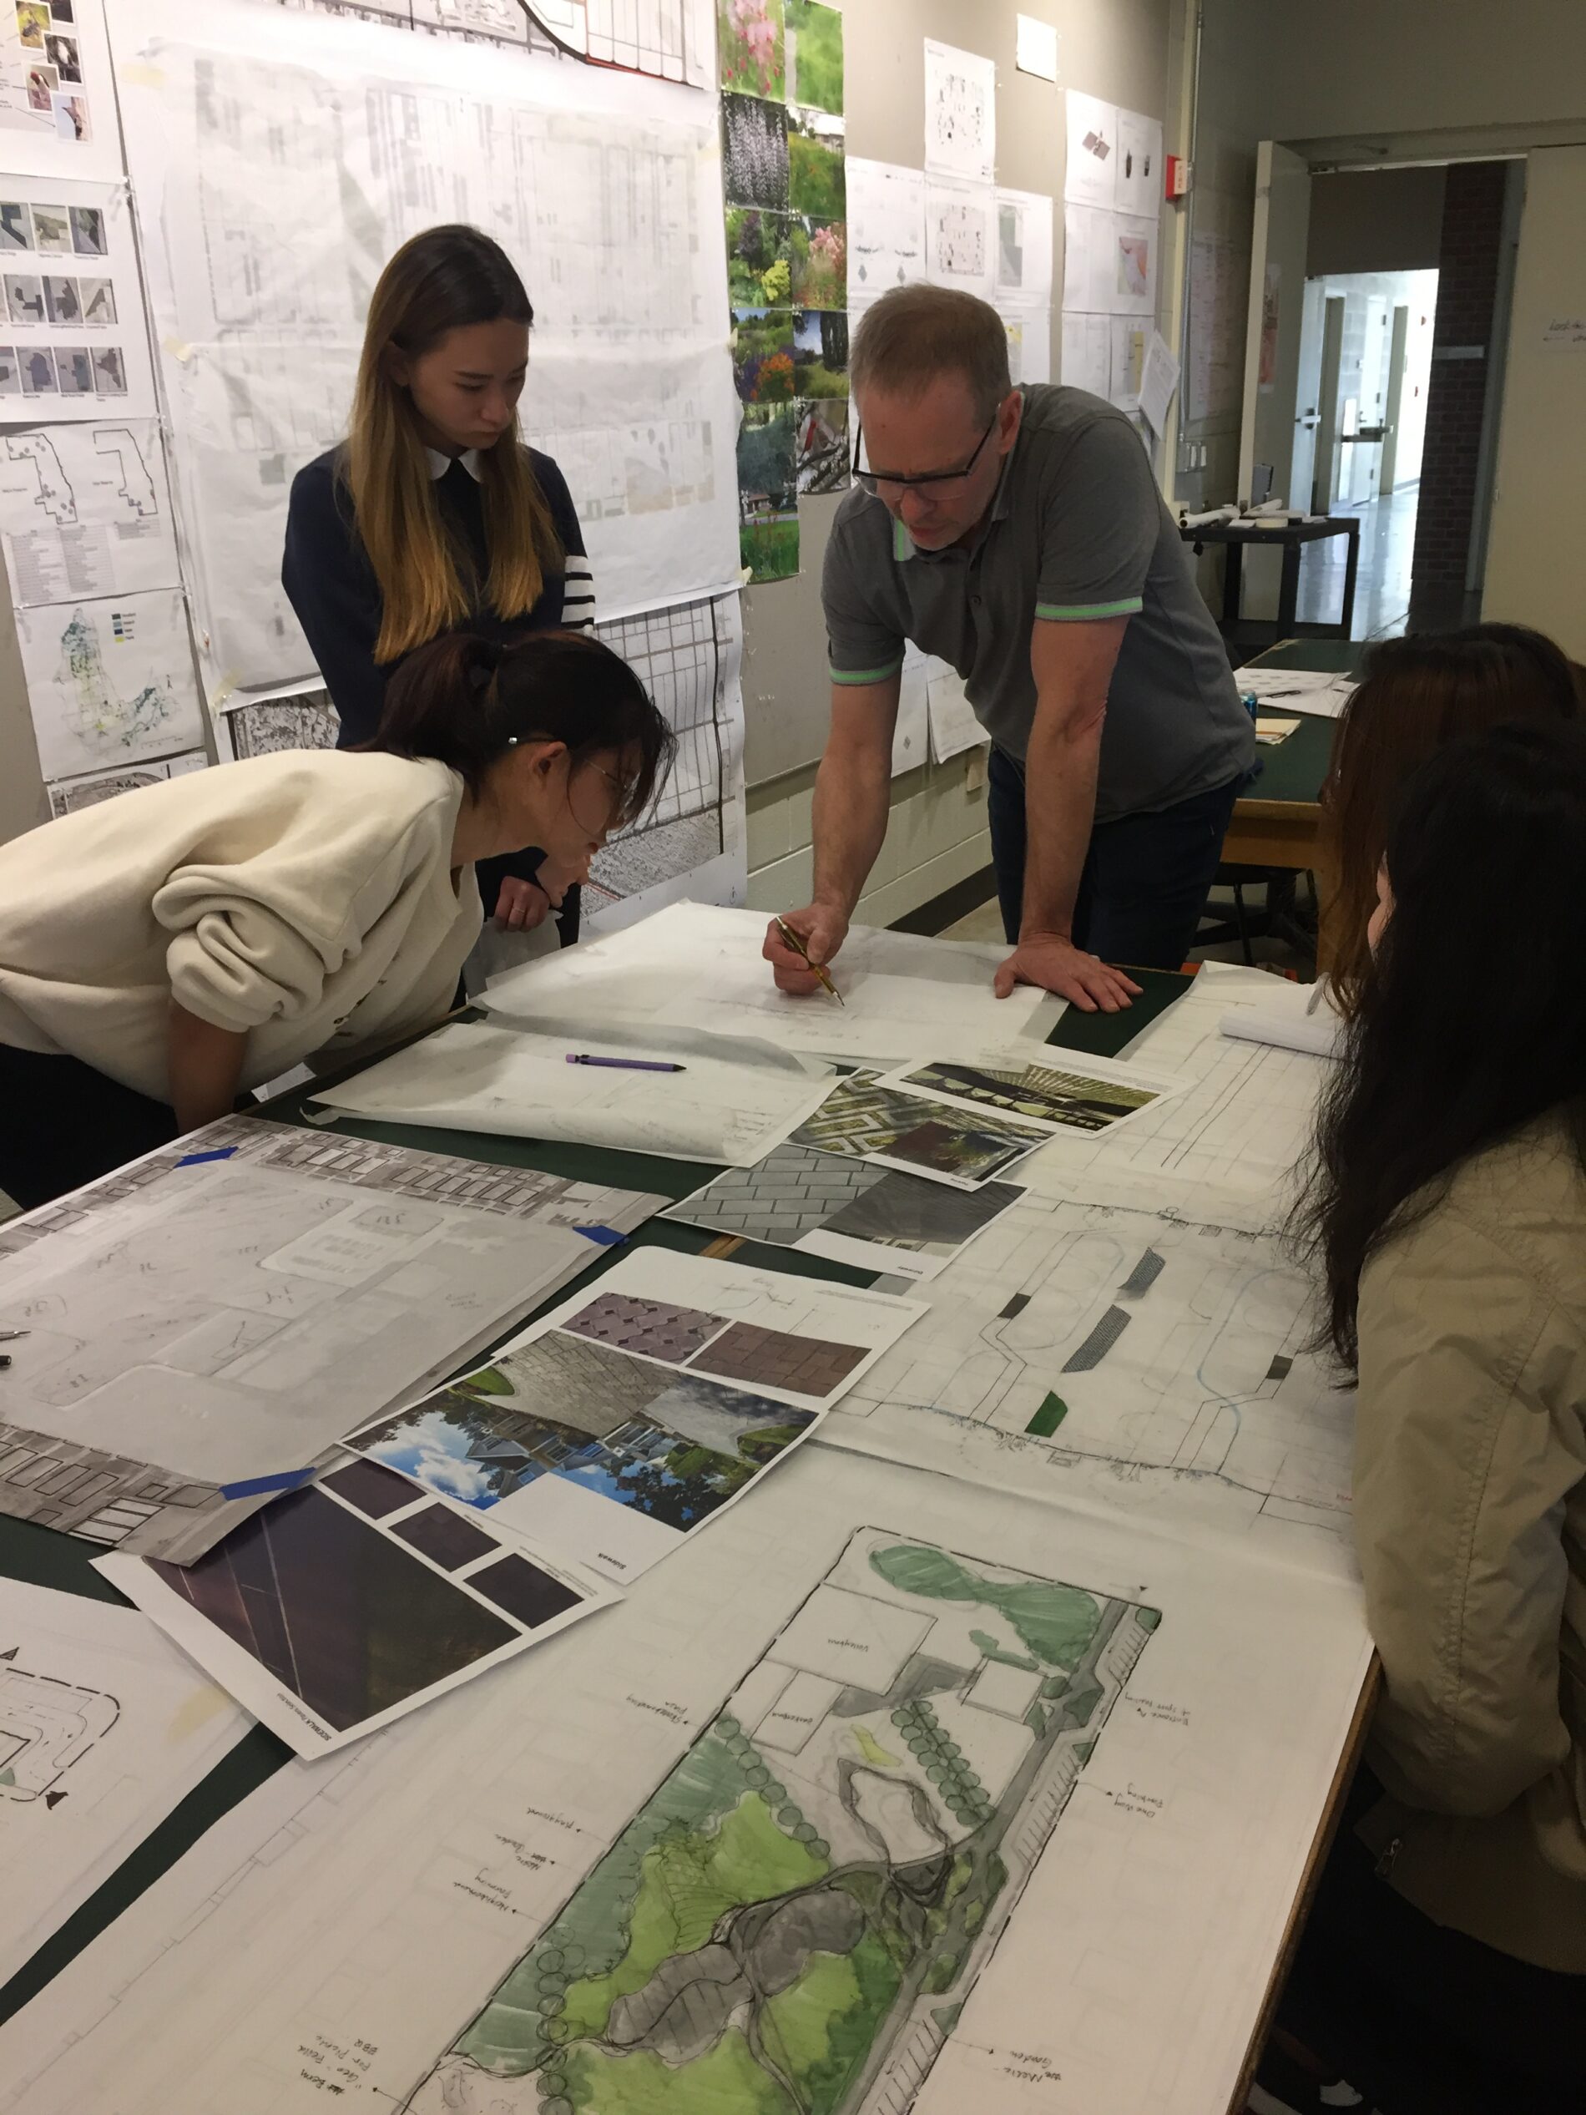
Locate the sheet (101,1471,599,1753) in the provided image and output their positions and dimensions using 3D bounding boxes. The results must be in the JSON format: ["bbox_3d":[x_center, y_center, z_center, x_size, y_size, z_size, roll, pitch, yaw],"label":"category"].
[{"bbox_3d":[-0.281,0.333,1.129,0.216,0.012,0.278,-17,25,-36],"label":"sheet"}]

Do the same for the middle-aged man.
[{"bbox_3d":[0.330,-0.211,2.363,0.520,1.510,0.800,13,25,34],"label":"middle-aged man"}]

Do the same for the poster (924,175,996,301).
[{"bbox_3d":[0.429,-2.044,4.442,0.010,0.280,0.432,9,23,27],"label":"poster"}]

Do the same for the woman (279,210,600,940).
[{"bbox_3d":[-0.422,-0.280,2.471,0.460,1.610,0.320,-20,27,-40],"label":"woman"}]

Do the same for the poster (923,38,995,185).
[{"bbox_3d":[0.419,-2.308,4.342,0.010,0.279,0.430,9,23,27],"label":"poster"}]

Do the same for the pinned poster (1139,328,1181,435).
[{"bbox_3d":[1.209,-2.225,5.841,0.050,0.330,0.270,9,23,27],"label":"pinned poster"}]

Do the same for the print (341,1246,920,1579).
[{"bbox_3d":[-0.113,0.239,1.337,0.280,0.020,0.395,10,23,30],"label":"print"}]

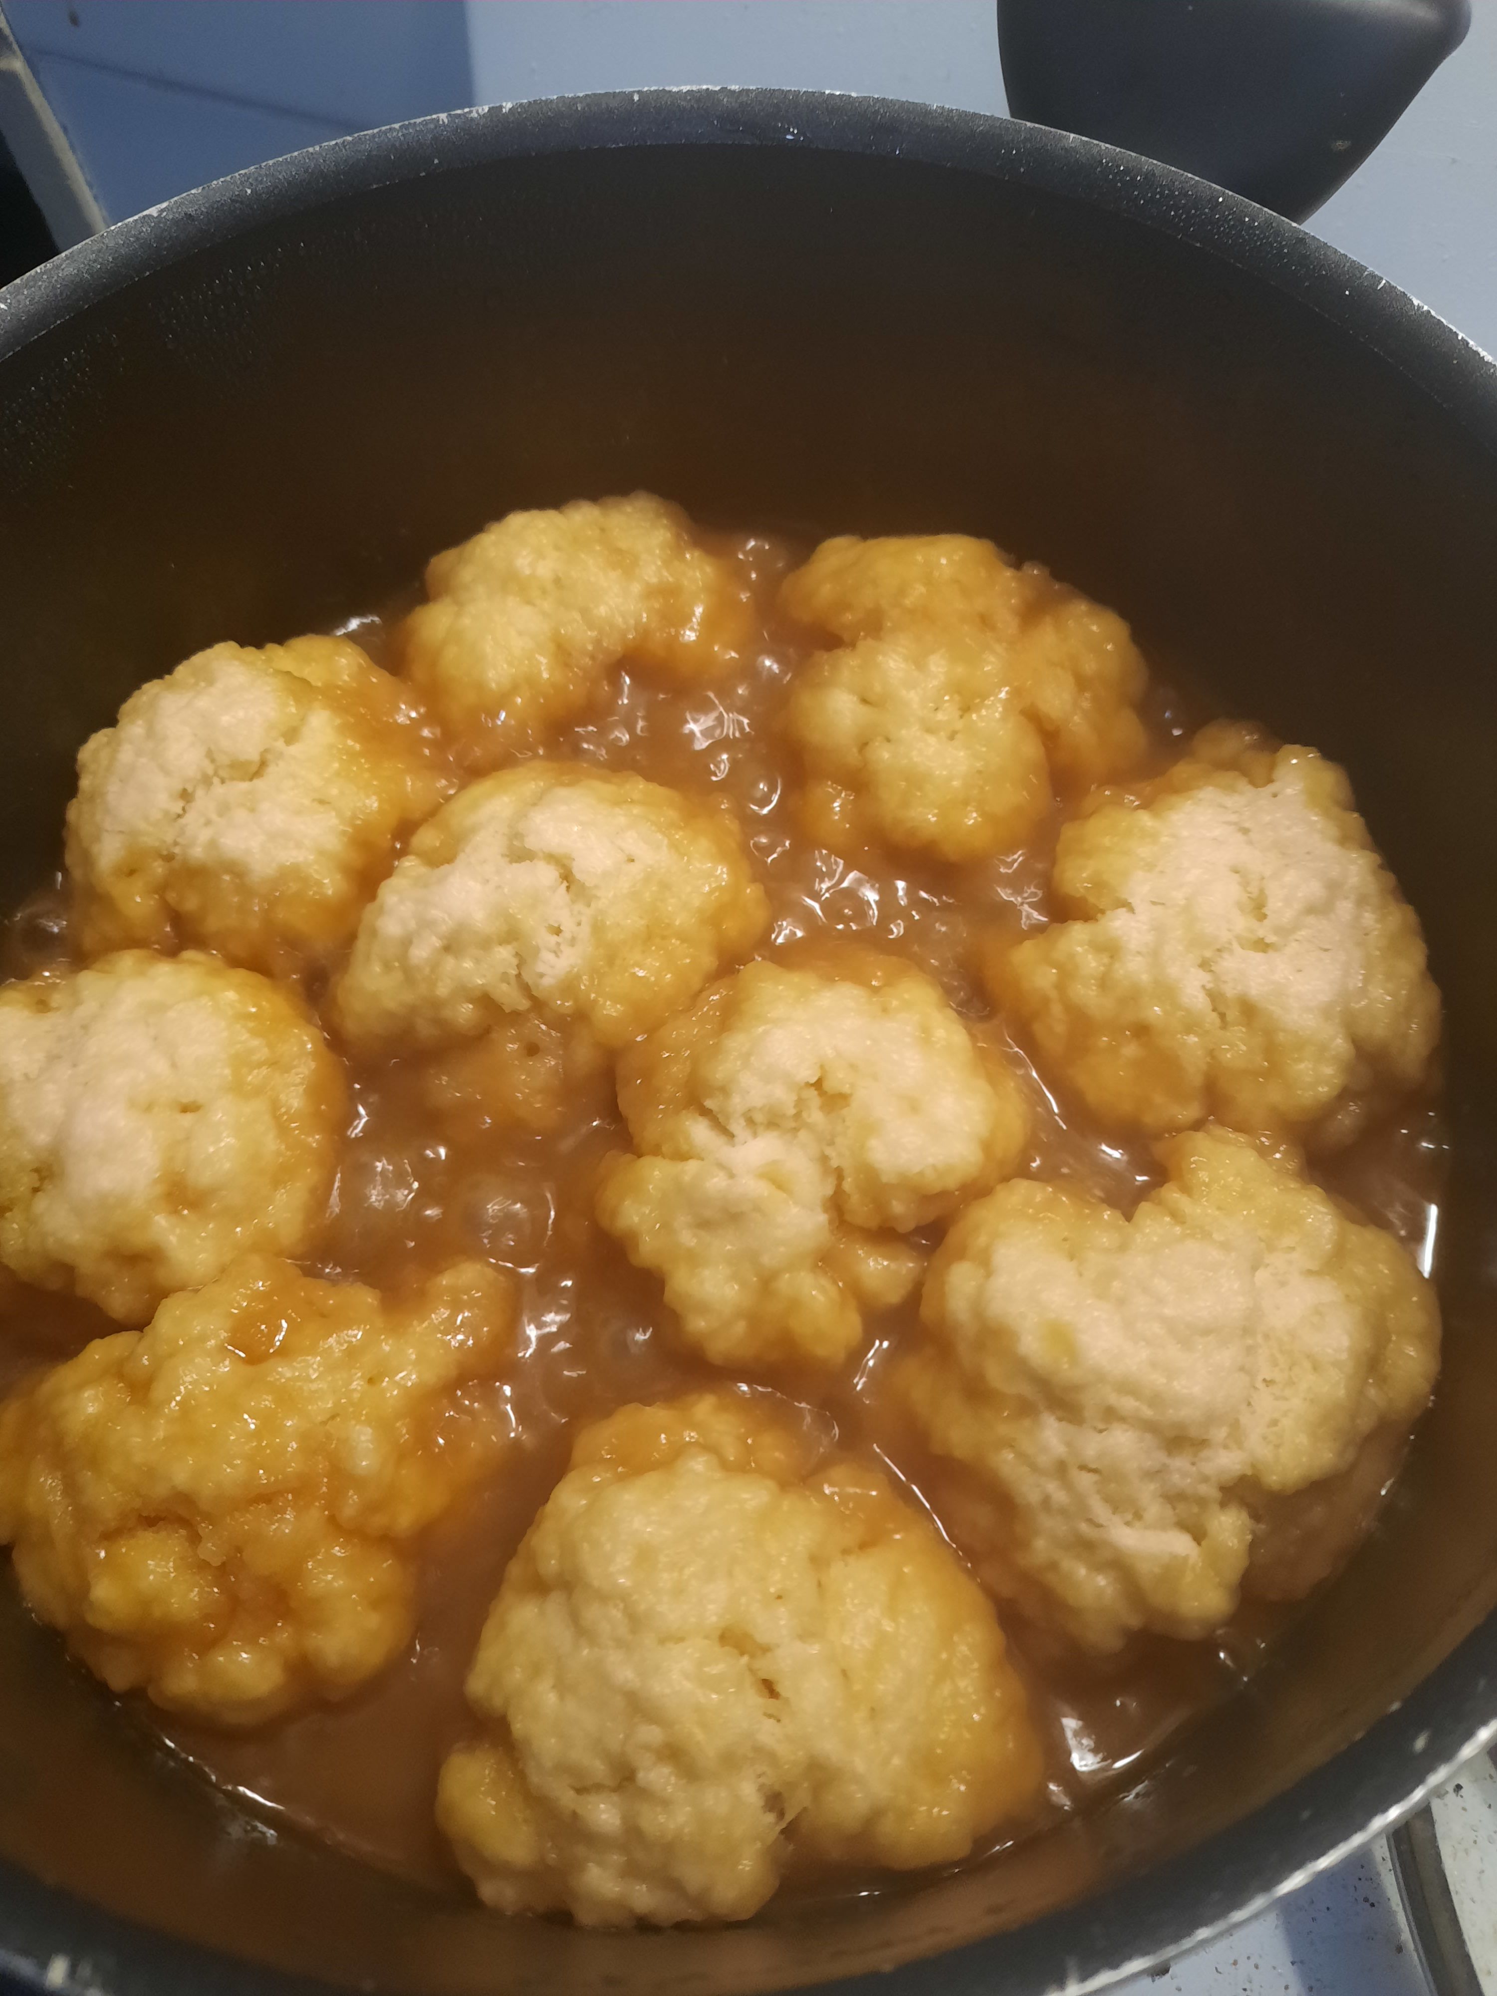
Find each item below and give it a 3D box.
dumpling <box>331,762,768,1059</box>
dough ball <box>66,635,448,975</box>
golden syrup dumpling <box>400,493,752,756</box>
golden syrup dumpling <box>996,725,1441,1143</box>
[{"bbox_3d":[-0.031,-0.012,0.236,0.070,0.044,0.055,-17,62,-6],"label":"dumpling"},{"bbox_3d":[-0.084,-0.033,0.249,0.063,0.045,0.063,-1,62,2],"label":"dough ball"},{"bbox_3d":[-0.031,-0.068,0.265,0.063,0.042,0.053,-12,62,-4],"label":"golden syrup dumpling"},{"bbox_3d":[0.074,-0.011,0.230,0.066,0.045,0.070,-1,62,2],"label":"golden syrup dumpling"}]

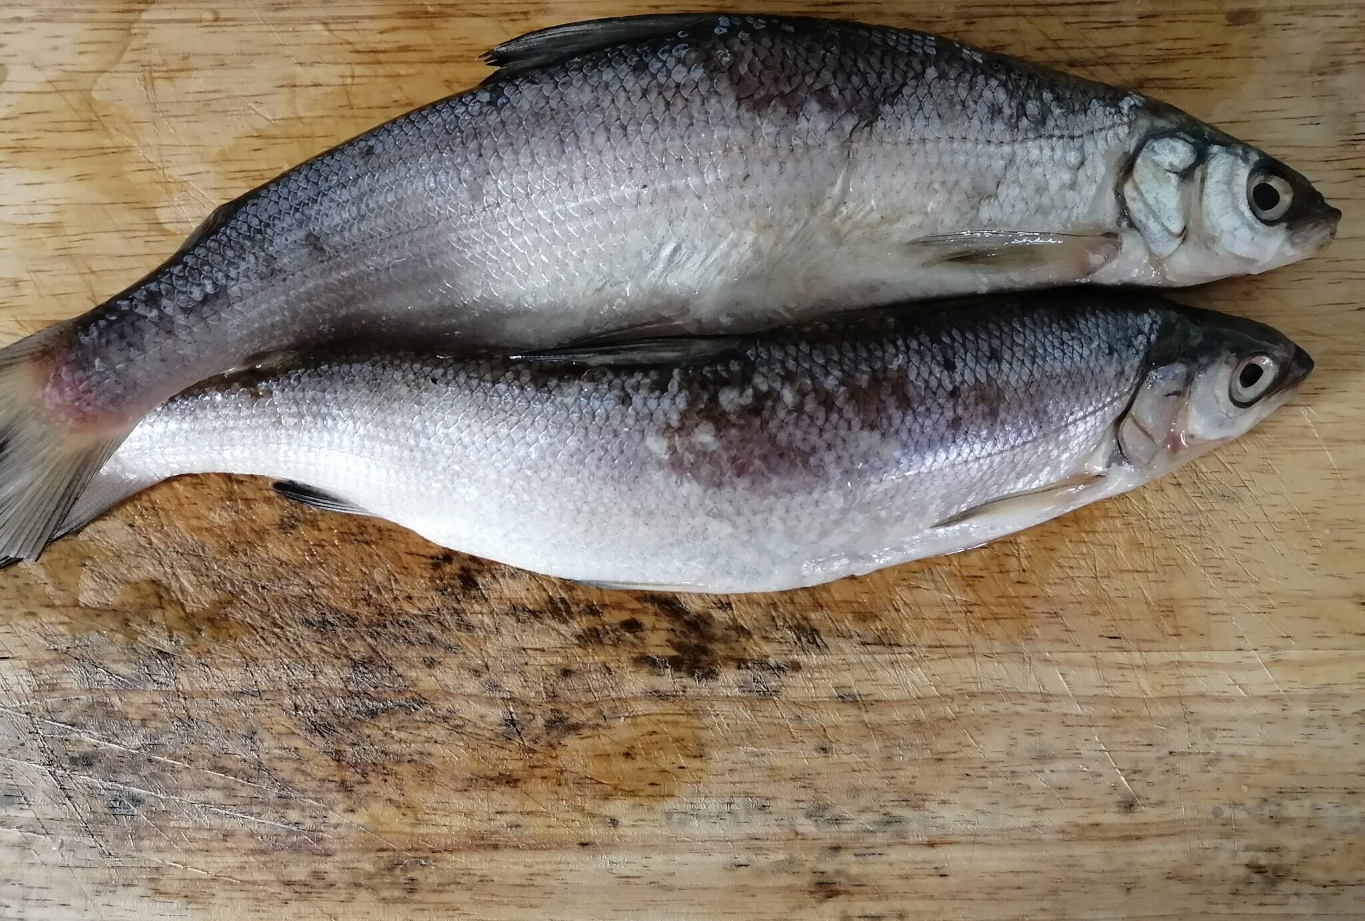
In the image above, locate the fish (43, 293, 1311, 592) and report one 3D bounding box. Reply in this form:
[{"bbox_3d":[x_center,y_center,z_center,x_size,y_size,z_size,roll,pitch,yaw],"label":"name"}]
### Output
[{"bbox_3d":[-0.003,-0.004,0.262,0.326,0.044,0.072,-2,84,0],"label":"fish"}]

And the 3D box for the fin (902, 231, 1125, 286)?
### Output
[{"bbox_3d":[0.083,-0.051,0.258,0.054,0.006,0.013,2,84,0],"label":"fin"}]

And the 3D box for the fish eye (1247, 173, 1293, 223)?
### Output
[{"bbox_3d":[0.149,-0.067,0.260,0.012,0.006,0.013,1,84,-7],"label":"fish eye"}]

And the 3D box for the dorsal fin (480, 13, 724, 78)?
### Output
[{"bbox_3d":[-0.021,-0.110,0.271,0.064,0.005,0.012,-9,84,-1],"label":"dorsal fin"}]

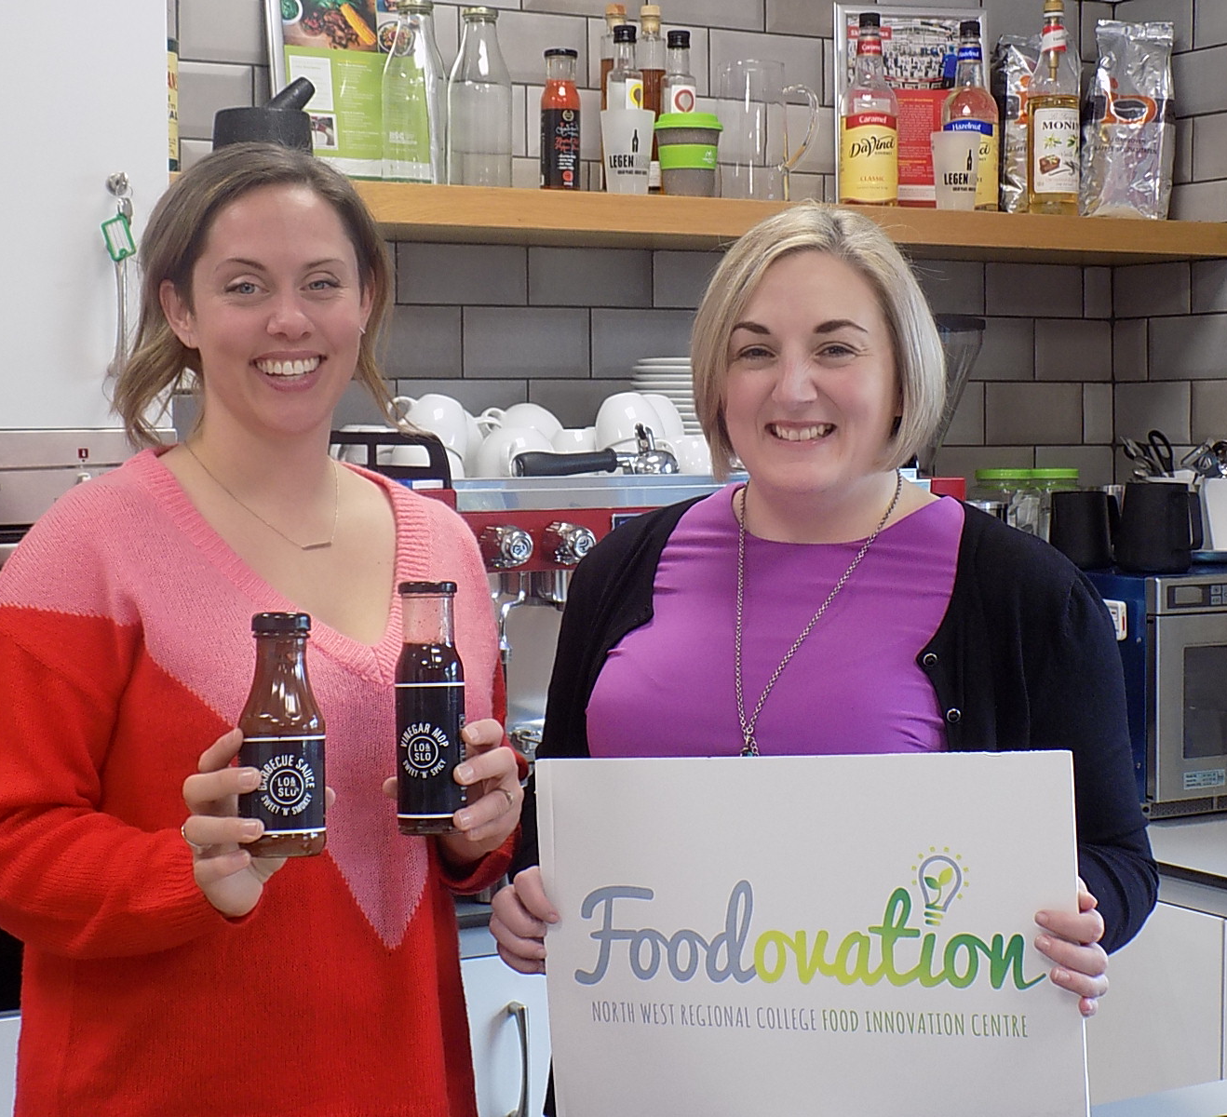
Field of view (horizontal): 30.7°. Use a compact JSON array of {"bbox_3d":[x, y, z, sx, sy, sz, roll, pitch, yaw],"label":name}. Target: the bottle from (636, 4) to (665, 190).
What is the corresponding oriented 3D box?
[{"bbox_3d":[0.054,-0.633,3.143,0.041,0.284,0.041,0,3,1],"label":"bottle"}]

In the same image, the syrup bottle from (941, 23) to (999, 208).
[{"bbox_3d":[0.527,-0.648,3.306,0.086,0.290,0.086,0,3,9],"label":"syrup bottle"}]

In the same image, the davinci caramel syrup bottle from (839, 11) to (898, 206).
[{"bbox_3d":[0.368,-0.639,3.213,0.084,0.284,0.084,0,3,7],"label":"davinci caramel syrup bottle"}]

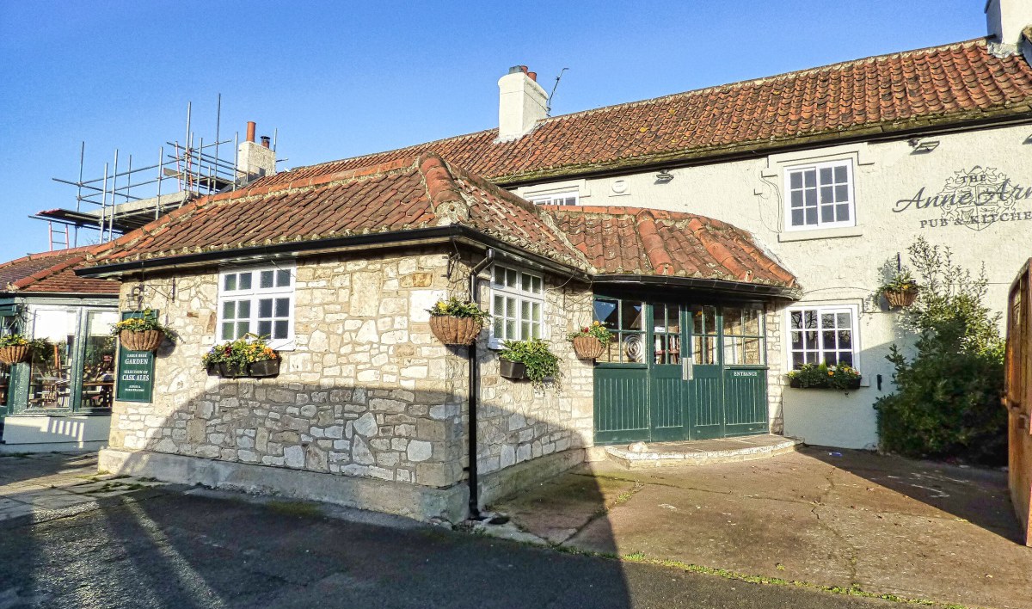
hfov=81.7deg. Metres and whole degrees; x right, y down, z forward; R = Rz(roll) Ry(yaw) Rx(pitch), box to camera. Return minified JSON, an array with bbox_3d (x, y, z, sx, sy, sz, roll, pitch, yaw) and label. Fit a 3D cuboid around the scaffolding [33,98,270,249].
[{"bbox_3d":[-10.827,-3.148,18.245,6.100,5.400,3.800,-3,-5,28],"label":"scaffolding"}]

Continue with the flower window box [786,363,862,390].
[{"bbox_3d":[4.972,1.156,9.662,1.059,0.419,0.270,-2,-5,23],"label":"flower window box"}]

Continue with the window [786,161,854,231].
[{"bbox_3d":[5.098,-1.822,10.021,1.037,1.111,0.120,-2,-5,23],"label":"window"}]

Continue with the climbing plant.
[{"bbox_3d":[6.122,0.600,8.654,1.748,3.220,1.265,-2,-5,23],"label":"climbing plant"}]

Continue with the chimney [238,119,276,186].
[{"bbox_3d":[-8.003,-4.583,18.457,0.469,2.041,1.056,-2,-5,23],"label":"chimney"}]

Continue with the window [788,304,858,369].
[{"bbox_3d":[5.068,0.589,9.846,1.019,1.088,0.120,-2,-5,23],"label":"window"}]

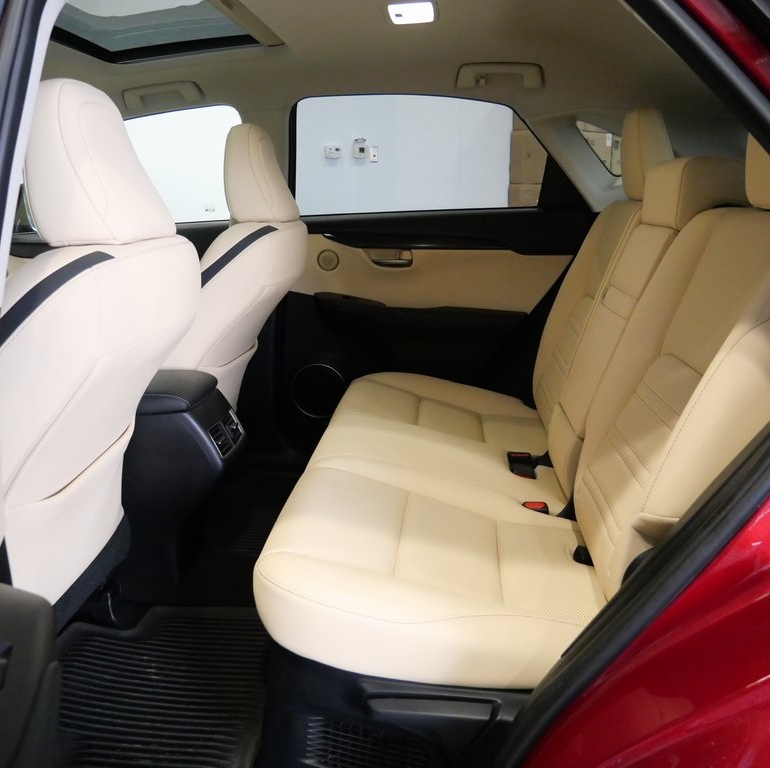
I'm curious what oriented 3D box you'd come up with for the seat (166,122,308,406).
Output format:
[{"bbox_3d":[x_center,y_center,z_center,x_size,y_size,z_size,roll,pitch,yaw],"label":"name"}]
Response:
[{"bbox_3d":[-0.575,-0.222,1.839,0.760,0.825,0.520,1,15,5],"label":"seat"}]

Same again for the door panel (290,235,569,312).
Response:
[{"bbox_3d":[0.119,-0.317,2.071,0.835,0.240,0.070,1,15,5],"label":"door panel"}]

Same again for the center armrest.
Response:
[{"bbox_3d":[-0.484,0.011,1.486,0.290,0.065,0.200,1,15,5],"label":"center armrest"}]

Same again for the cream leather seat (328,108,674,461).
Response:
[{"bbox_3d":[0.283,-0.245,1.720,0.810,0.790,0.530,1,15,5],"label":"cream leather seat"}]

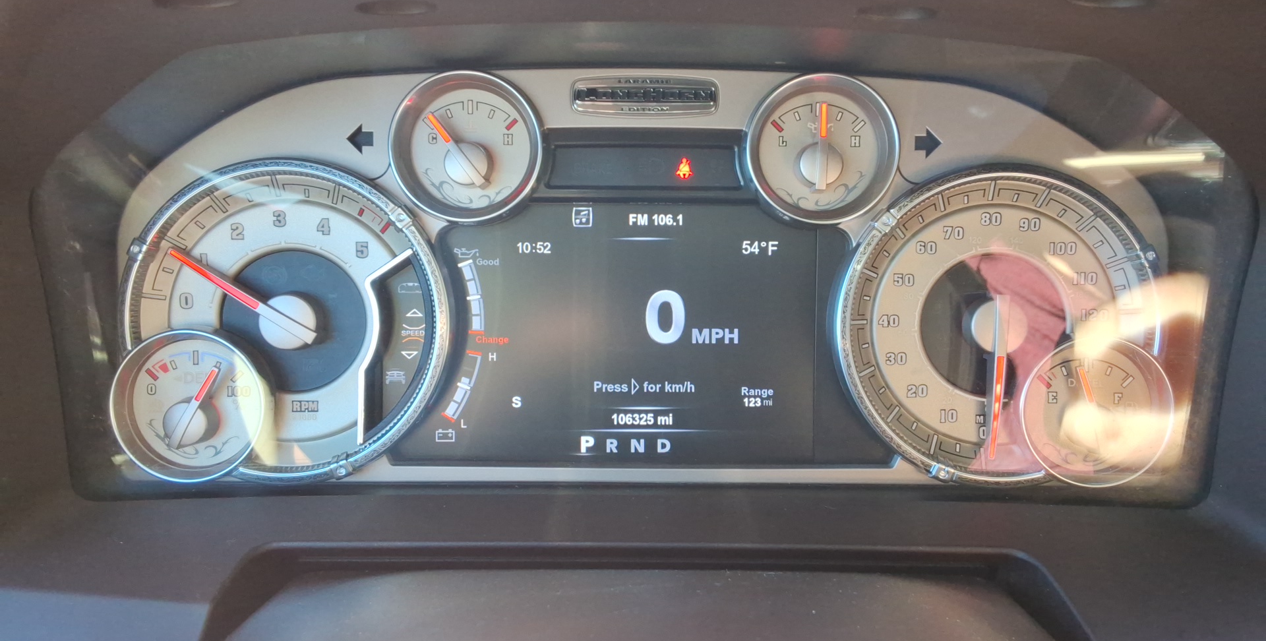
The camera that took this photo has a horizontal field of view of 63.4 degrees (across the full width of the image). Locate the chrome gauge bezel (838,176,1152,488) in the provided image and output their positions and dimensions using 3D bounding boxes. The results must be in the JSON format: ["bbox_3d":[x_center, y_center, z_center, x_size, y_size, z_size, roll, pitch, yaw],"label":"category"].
[{"bbox_3d":[0.121,0.002,0.348,0.108,0.108,0.020,0,3,0],"label":"chrome gauge bezel"}]

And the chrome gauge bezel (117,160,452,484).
[{"bbox_3d":[-0.116,0.001,0.348,0.109,0.109,0.020,0,3,0],"label":"chrome gauge bezel"}]

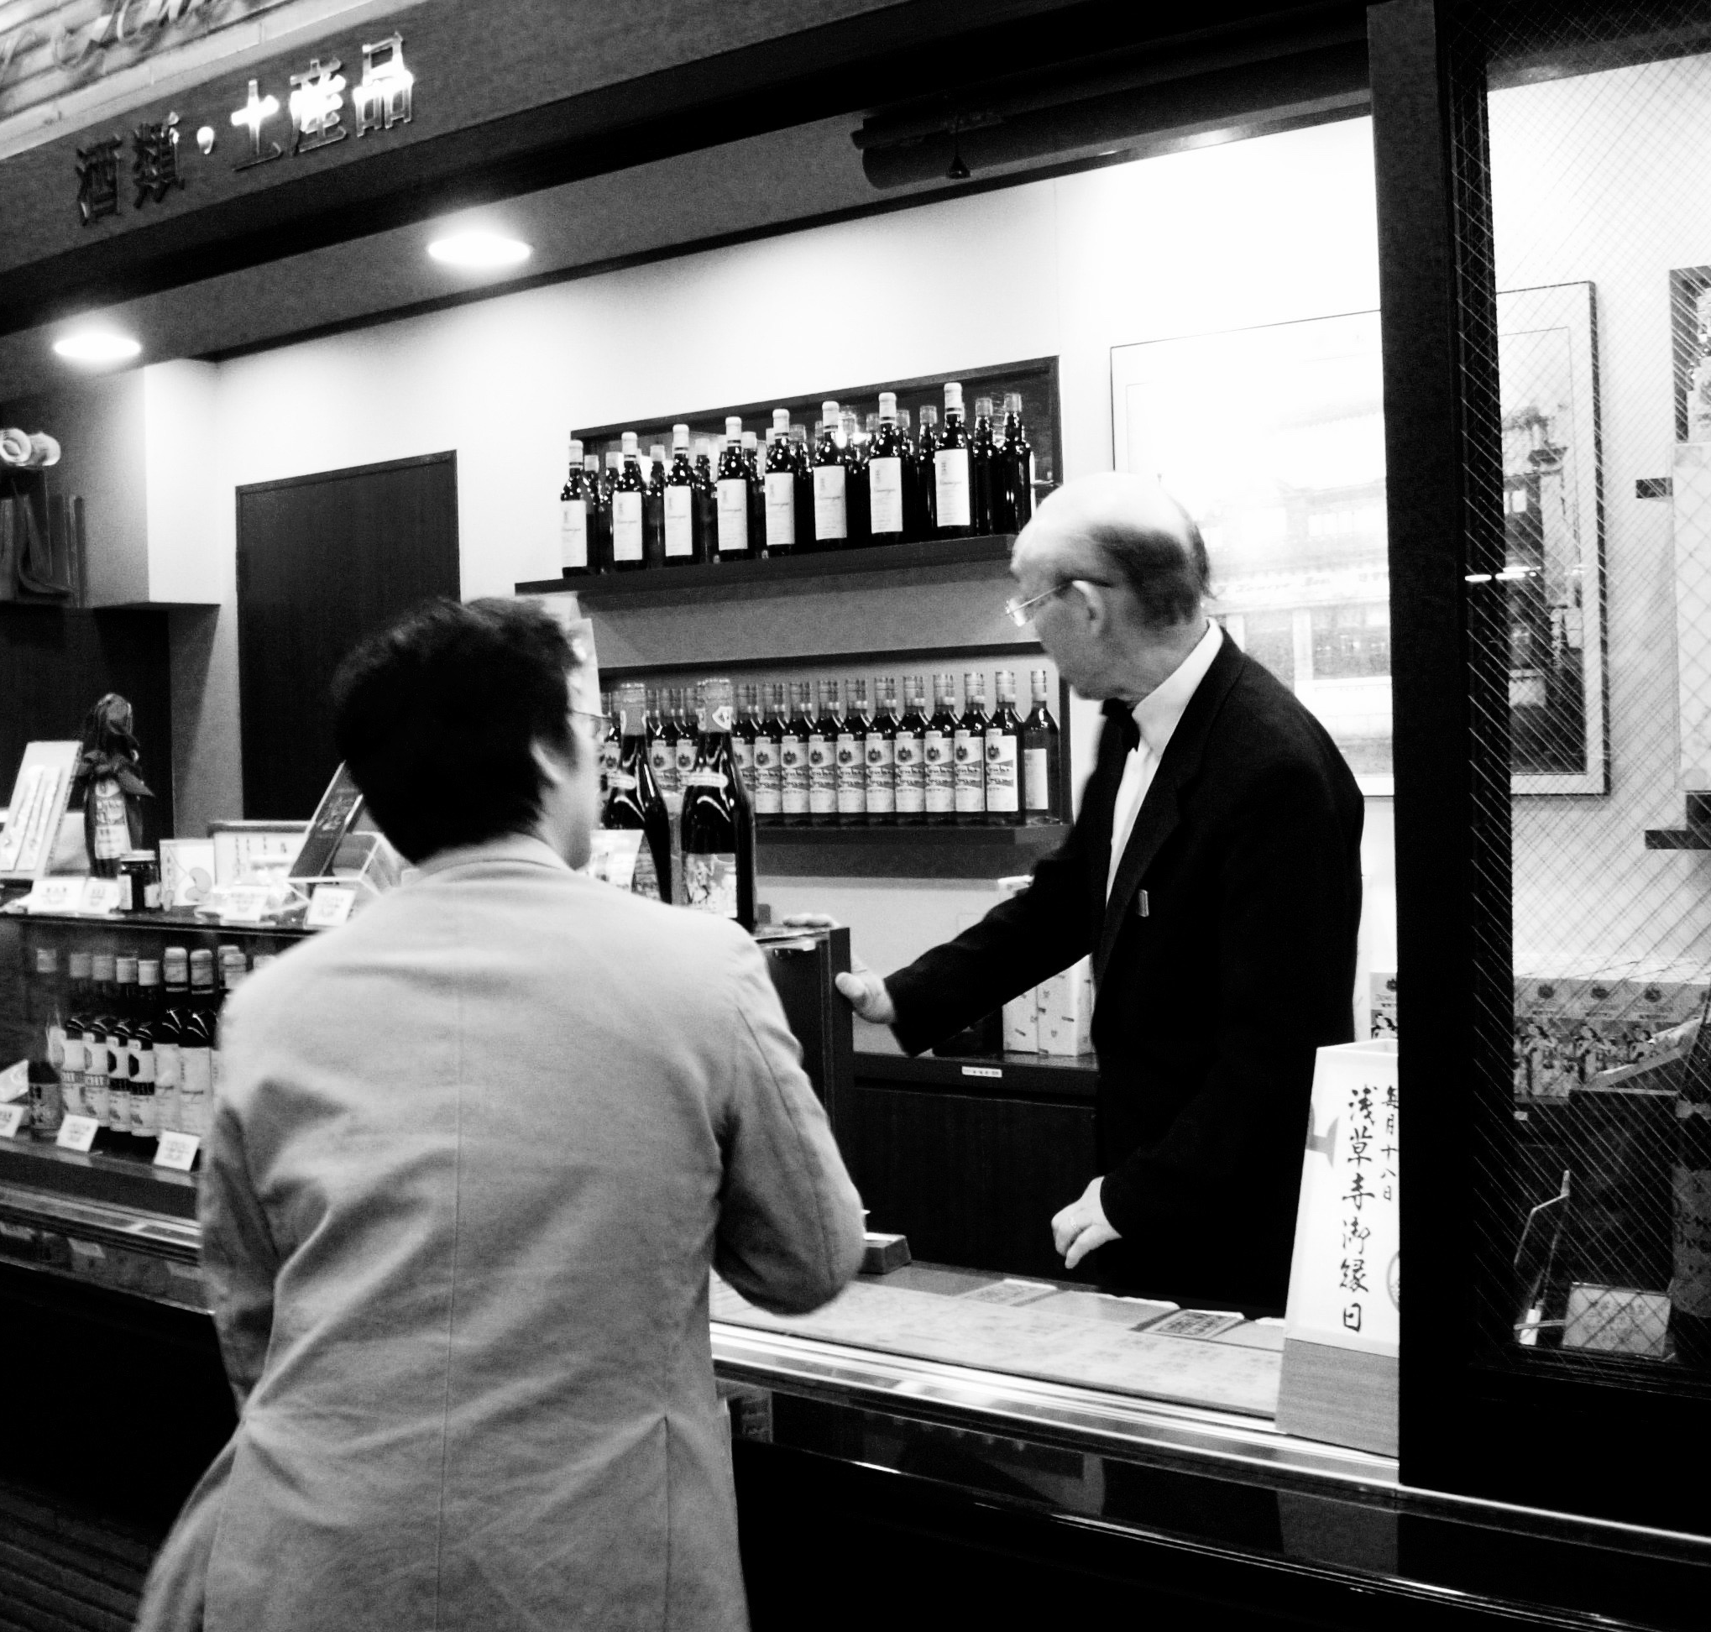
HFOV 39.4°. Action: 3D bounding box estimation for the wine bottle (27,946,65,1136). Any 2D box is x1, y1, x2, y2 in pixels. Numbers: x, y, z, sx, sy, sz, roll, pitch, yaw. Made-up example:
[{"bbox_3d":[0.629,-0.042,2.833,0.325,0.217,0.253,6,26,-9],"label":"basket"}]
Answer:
[{"bbox_3d":[-1.089,0.299,3.206,0.058,0.254,0.058,0,2,40],"label":"wine bottle"}]

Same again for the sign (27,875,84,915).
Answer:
[{"bbox_3d":[-1.022,0.102,3.067,0.115,0.048,0.015,0,-18,40],"label":"sign"}]

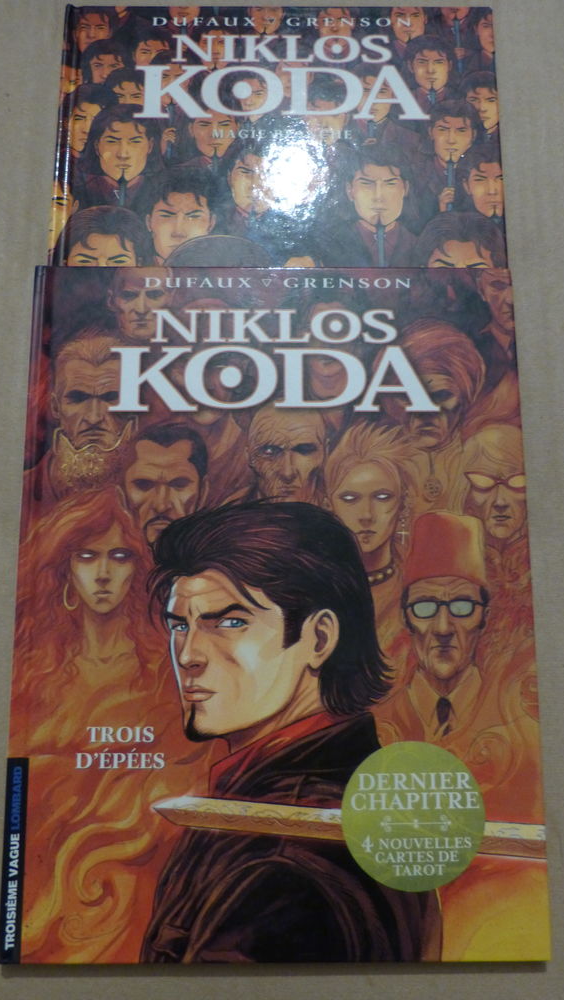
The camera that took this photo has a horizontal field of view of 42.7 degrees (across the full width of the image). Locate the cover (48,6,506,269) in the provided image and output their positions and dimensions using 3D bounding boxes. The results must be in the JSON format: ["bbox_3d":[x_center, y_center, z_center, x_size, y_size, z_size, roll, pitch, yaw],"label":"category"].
[{"bbox_3d":[-0.002,-0.111,0.358,0.225,0.010,0.302,0,79,0],"label":"cover"}]

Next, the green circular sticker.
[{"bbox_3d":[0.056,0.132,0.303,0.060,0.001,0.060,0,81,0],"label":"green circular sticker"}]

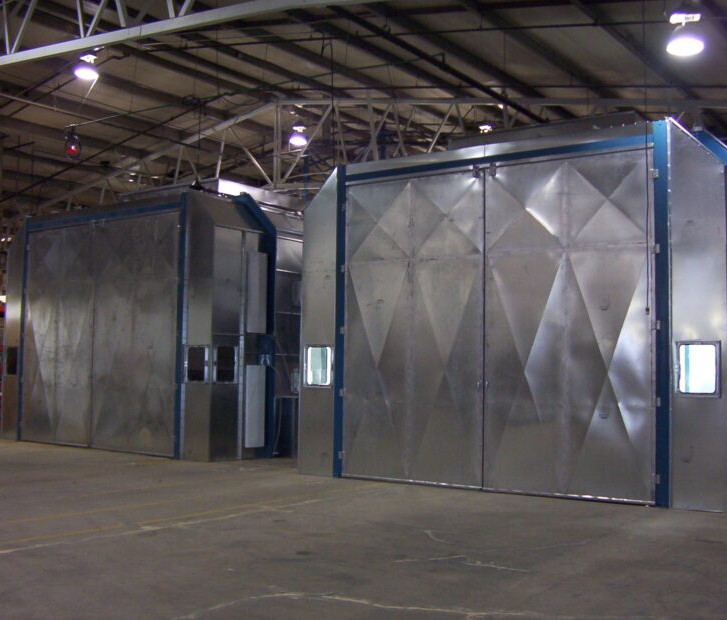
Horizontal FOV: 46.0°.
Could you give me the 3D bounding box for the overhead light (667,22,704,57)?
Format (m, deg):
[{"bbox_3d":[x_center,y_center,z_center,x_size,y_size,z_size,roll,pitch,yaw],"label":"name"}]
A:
[{"bbox_3d":[3.574,-2.997,9.500,0.430,0.290,0.430,-2,-5,32],"label":"overhead light"}]

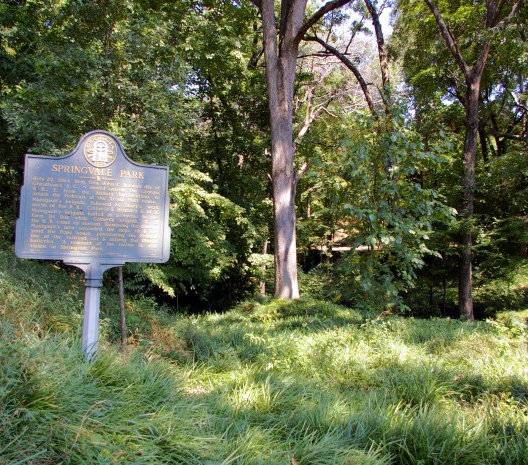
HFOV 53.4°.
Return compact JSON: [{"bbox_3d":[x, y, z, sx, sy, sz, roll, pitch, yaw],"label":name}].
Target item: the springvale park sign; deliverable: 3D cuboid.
[{"bbox_3d":[-1.222,0.133,3.816,1.067,1.745,0.115,3,0,-17],"label":"springvale park sign"}]

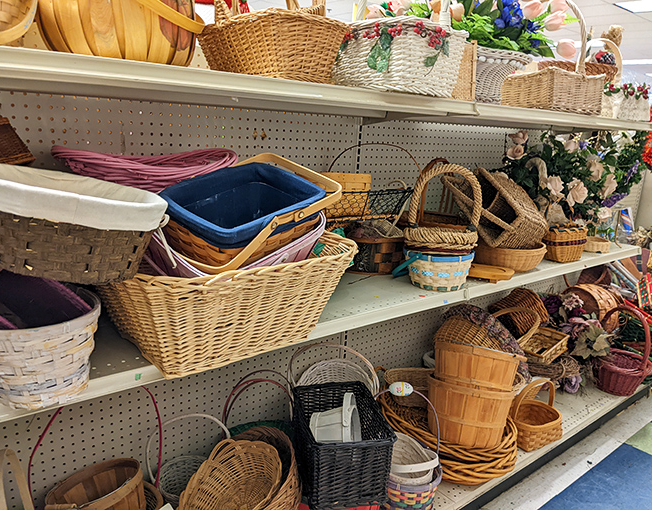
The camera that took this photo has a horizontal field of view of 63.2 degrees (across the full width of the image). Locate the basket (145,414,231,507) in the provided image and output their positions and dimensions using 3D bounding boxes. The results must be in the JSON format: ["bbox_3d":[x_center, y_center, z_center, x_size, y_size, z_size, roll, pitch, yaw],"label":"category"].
[{"bbox_3d":[-0.376,0.593,1.485,0.234,0.335,0.188,0,15,-14],"label":"basket"}]

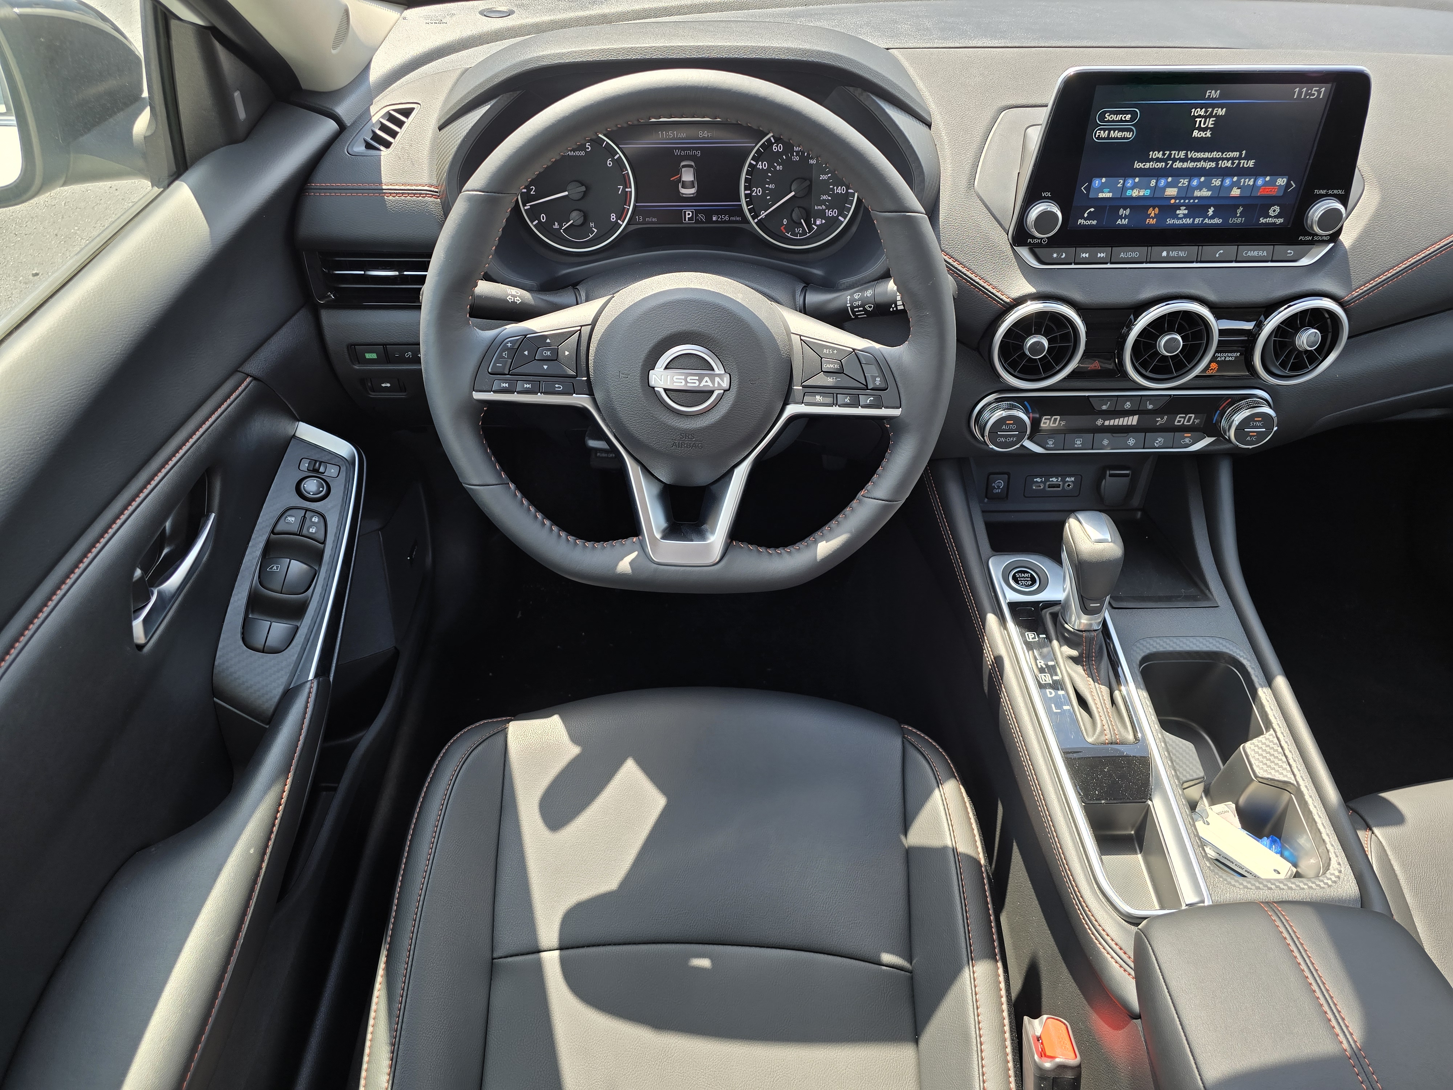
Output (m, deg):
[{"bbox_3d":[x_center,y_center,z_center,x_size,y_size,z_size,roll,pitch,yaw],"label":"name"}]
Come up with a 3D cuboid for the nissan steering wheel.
[{"bbox_3d":[-0.026,-0.147,0.692,0.372,0.360,0.090,2,1,-2],"label":"nissan steering wheel"}]

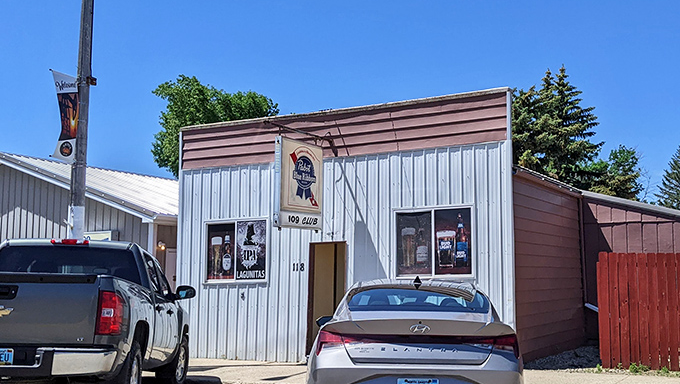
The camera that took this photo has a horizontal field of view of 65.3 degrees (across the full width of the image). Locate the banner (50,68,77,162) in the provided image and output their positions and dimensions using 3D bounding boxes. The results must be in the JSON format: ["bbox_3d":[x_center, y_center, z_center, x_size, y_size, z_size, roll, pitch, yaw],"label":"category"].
[{"bbox_3d":[-5.263,-1.429,10.060,0.070,1.690,0.620,-2,-9,19],"label":"banner"}]

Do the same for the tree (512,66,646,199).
[{"bbox_3d":[10.765,-0.292,24.314,6.500,11.330,6.300,1,-8,0],"label":"tree"}]

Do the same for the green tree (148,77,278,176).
[{"bbox_3d":[-5.484,-0.054,22.232,6.300,9.900,6.000,1,-8,0],"label":"green tree"}]

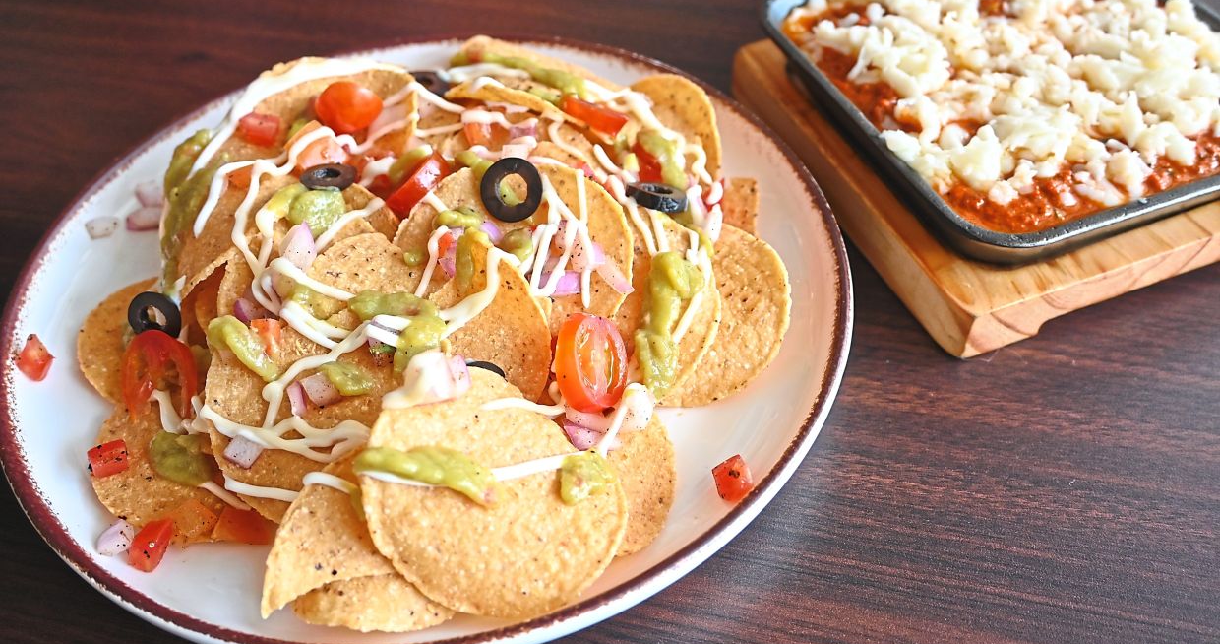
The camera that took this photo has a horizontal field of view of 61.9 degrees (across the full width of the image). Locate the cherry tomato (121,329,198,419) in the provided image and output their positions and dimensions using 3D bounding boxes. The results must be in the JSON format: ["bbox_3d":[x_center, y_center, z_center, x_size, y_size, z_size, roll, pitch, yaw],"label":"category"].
[{"bbox_3d":[-0.135,0.017,0.305,0.023,0.011,0.027,5,72,-15],"label":"cherry tomato"}]

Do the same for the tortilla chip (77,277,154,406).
[{"bbox_3d":[-0.138,0.005,0.329,0.064,0.007,0.064,18,43,0],"label":"tortilla chip"}]

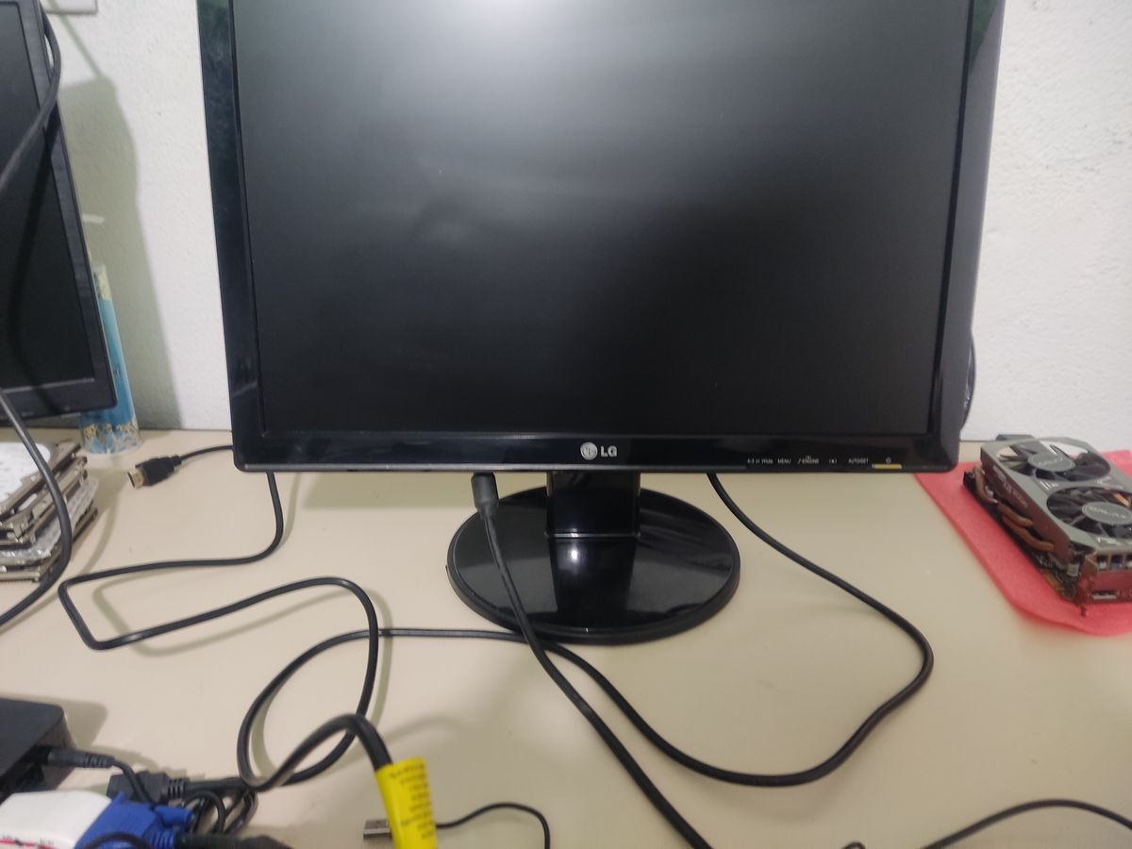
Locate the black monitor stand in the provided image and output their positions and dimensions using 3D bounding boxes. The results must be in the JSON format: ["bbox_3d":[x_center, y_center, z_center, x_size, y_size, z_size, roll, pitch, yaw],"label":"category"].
[{"bbox_3d":[0.019,0.085,0.557,0.197,0.013,0.197,0,22,0],"label":"black monitor stand"}]

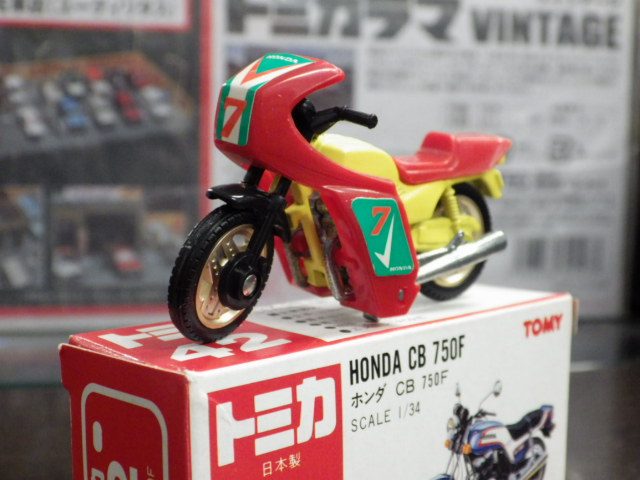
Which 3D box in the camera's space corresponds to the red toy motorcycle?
[{"bbox_3d":[0.005,-0.007,0.157,0.068,0.038,0.021,-6,15,-42],"label":"red toy motorcycle"}]

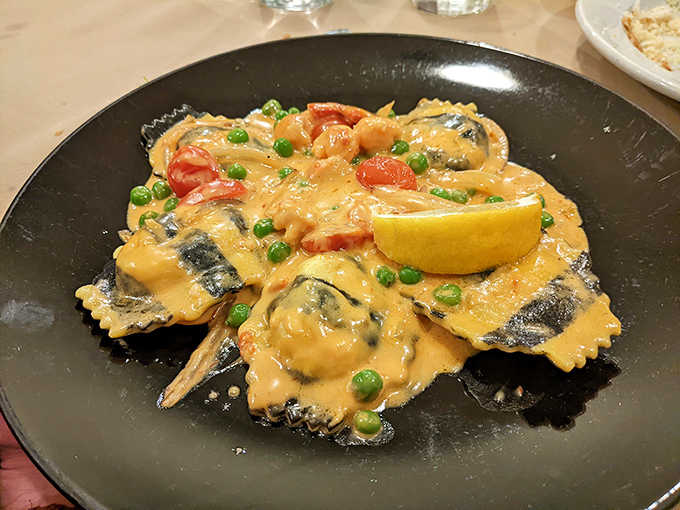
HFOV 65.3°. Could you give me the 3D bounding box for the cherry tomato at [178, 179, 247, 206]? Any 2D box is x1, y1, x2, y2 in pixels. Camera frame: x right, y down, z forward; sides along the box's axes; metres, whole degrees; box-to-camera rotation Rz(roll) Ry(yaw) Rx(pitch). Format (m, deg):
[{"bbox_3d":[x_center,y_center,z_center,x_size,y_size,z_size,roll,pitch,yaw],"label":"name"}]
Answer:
[{"bbox_3d":[-0.054,-0.027,0.227,0.030,0.012,0.017,-13,48,-9],"label":"cherry tomato"}]

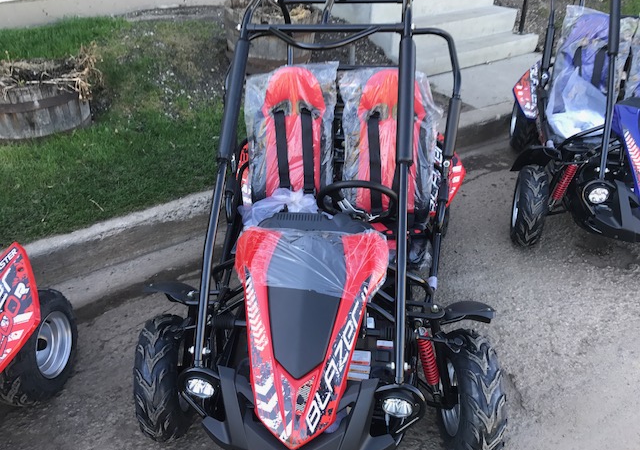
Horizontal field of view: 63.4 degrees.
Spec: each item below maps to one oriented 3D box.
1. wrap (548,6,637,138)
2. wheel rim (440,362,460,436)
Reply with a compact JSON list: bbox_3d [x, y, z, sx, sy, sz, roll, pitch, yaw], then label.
[{"bbox_3d":[1.572,-0.882,3.023,0.383,0.684,0.453,7,33,14],"label":"wrap"},{"bbox_3d":[0.439,0.547,1.656,0.120,0.248,0.248,0,32,3],"label":"wheel rim"}]

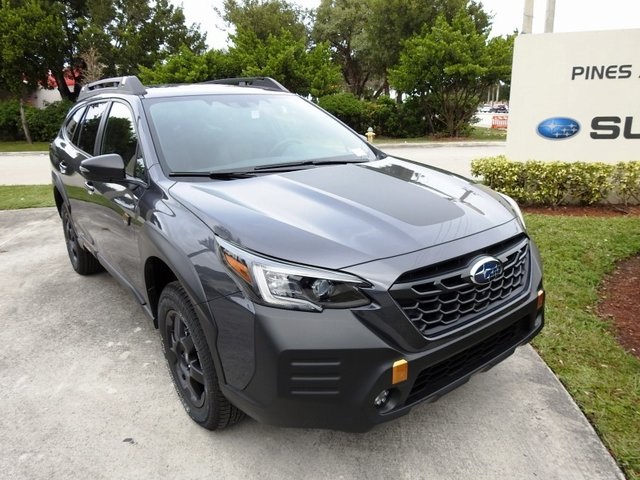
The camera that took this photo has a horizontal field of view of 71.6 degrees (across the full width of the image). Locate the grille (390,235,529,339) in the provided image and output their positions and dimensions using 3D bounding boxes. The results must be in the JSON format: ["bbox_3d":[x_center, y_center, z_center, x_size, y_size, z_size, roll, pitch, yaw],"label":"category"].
[{"bbox_3d":[0.614,0.162,1.730,0.900,0.280,0.130,-14,20,-35],"label":"grille"}]

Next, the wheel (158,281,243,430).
[{"bbox_3d":[-0.548,0.521,2.075,0.230,0.720,0.720,-14,20,-35],"label":"wheel"}]

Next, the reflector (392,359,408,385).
[{"bbox_3d":[0.273,0.456,1.530,0.058,0.085,0.030,-9,17,-22],"label":"reflector"}]

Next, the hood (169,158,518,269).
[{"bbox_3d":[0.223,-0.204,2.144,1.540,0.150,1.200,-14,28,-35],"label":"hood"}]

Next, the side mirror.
[{"bbox_3d":[-1.096,-0.358,2.243,0.220,0.145,0.140,-14,20,-35],"label":"side mirror"}]

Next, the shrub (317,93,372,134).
[{"bbox_3d":[1.397,-7.136,25.300,3.100,2.450,2.500,-2,16,0],"label":"shrub"}]

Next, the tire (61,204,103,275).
[{"bbox_3d":[-2.212,-0.024,4.204,0.230,0.715,0.715,-13,19,-35],"label":"tire"}]

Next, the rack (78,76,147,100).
[{"bbox_3d":[-1.763,-1.204,3.618,0.090,0.155,2.100,-13,19,-35],"label":"rack"}]

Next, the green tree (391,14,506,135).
[{"bbox_3d":[6.212,-7.793,20.962,5.700,5.750,5.200,2,16,14],"label":"green tree"}]

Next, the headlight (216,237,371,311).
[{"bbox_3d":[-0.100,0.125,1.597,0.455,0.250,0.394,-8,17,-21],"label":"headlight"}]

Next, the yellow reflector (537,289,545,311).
[{"bbox_3d":[1.005,0.276,2.041,0.035,0.088,0.068,14,22,43],"label":"yellow reflector"}]

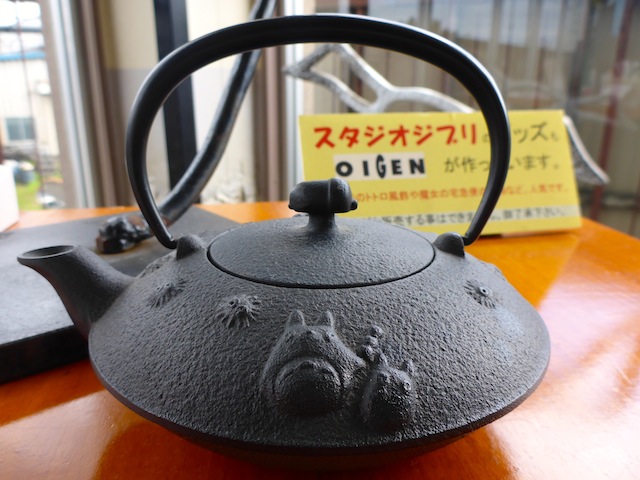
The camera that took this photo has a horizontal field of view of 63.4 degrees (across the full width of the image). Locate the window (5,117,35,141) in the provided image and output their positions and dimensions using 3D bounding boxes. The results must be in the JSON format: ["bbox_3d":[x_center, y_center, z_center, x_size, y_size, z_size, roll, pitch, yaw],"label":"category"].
[{"bbox_3d":[-11.609,-4.308,20.000,1.180,0.920,0.100,0,17,0],"label":"window"}]

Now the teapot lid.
[{"bbox_3d":[0.001,-0.010,0.205,0.089,0.030,0.089,0,17,0],"label":"teapot lid"}]

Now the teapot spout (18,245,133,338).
[{"bbox_3d":[-0.098,0.024,0.213,0.047,0.046,0.029,-1,17,-1],"label":"teapot spout"}]

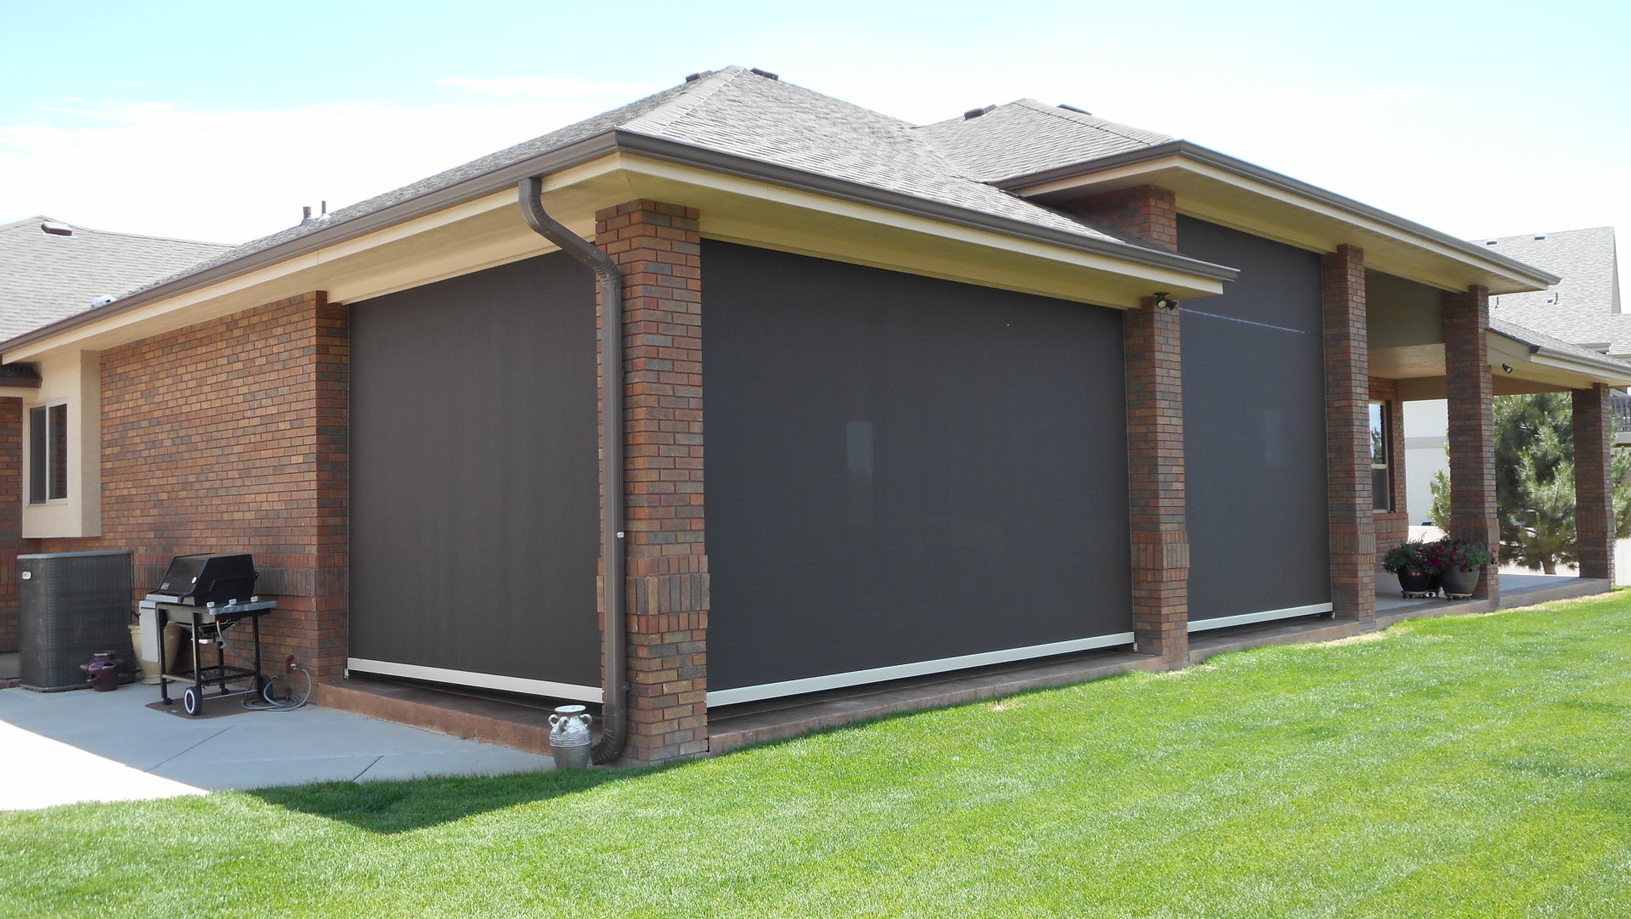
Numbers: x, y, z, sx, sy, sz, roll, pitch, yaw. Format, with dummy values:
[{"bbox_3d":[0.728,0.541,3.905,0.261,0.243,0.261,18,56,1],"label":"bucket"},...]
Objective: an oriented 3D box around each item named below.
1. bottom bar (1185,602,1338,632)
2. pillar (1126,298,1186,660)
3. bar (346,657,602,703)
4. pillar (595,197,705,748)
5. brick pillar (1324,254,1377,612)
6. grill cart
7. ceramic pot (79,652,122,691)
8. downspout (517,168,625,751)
[{"bbox_3d":[4.146,1.495,12.931,0.045,0.090,3.450,-3,-3,44],"label":"bottom bar"},{"bbox_3d":[2.825,0.178,11.540,0.430,3.000,0.430,-3,-3,44],"label":"pillar"},{"bbox_3d":[-2.245,1.459,9.052,3.450,0.090,0.045,-3,-3,44],"label":"bar"},{"bbox_3d":[-0.922,0.112,7.704,0.440,3.050,0.440,-3,-3,44],"label":"pillar"},{"bbox_3d":[5.529,-0.257,14.338,0.430,3.900,0.430,-3,-3,44],"label":"brick pillar"},{"bbox_3d":[-4.573,1.288,10.260,1.220,1.140,0.660,-3,-3,44],"label":"grill cart"},{"bbox_3d":[-5.824,1.722,11.184,0.360,0.330,0.360,-3,-3,44],"label":"ceramic pot"},{"bbox_3d":[-1.304,0.086,7.379,0.105,3.130,0.590,-3,-3,44],"label":"downspout"}]

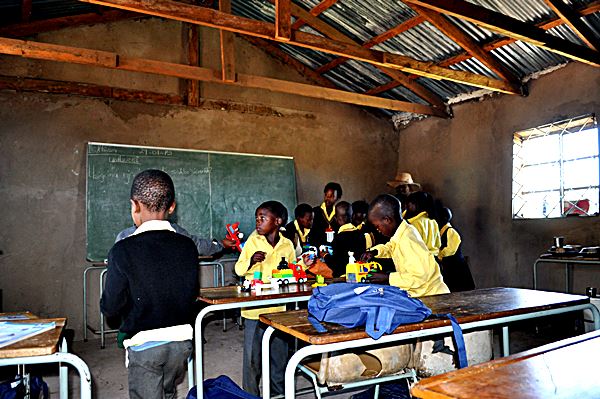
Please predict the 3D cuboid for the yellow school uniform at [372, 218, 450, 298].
[{"bbox_3d":[0.691,0.375,2.810,0.420,0.480,0.380,-1,-4,9],"label":"yellow school uniform"}]

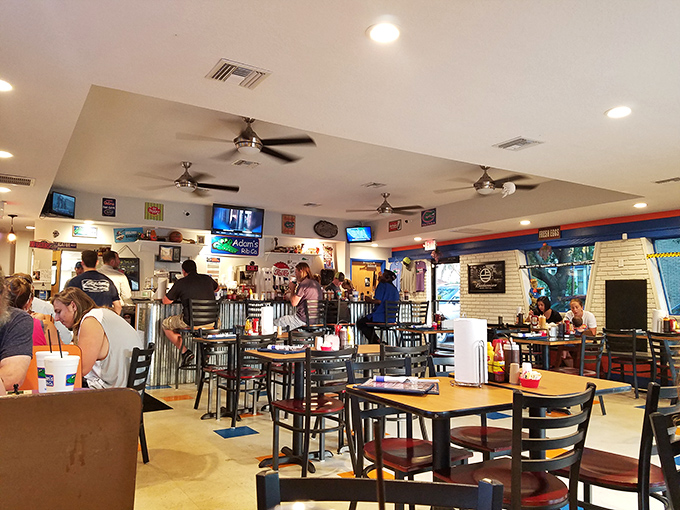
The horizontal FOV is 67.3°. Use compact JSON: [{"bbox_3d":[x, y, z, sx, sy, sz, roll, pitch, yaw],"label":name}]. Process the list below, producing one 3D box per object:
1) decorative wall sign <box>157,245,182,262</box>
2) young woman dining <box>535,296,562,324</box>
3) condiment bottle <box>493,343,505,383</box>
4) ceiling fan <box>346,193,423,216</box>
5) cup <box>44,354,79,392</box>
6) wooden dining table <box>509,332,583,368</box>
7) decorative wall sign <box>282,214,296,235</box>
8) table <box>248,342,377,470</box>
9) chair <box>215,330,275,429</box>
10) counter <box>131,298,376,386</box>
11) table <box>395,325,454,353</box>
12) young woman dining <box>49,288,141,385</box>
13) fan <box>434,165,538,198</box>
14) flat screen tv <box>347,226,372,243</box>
[{"bbox_3d":[-3.057,-0.009,9.194,0.380,0.285,0.035,3,-6,-33],"label":"decorative wall sign"},{"bbox_3d":[2.982,1.200,7.523,0.750,1.180,0.500,2,-6,-27],"label":"young woman dining"},{"bbox_3d":[0.744,0.494,2.391,0.056,0.190,0.052,-2,-5,17],"label":"condiment bottle"},{"bbox_3d":[0.751,-0.799,8.267,1.310,0.380,1.310,-1,-5,5],"label":"ceiling fan"},{"bbox_3d":[-1.006,0.455,1.843,0.115,0.175,0.115,0,-5,0],"label":"cup"},{"bbox_3d":[2.170,1.283,5.467,0.700,0.755,0.700,3,-6,-33],"label":"wooden dining table"},{"bbox_3d":[-1.052,-0.626,10.571,0.307,0.398,0.020,3,-6,-33],"label":"decorative wall sign"},{"bbox_3d":[-0.046,1.106,3.898,1.260,0.750,0.630,3,-6,-33],"label":"table"},{"bbox_3d":[-0.917,1.188,4.995,0.430,0.850,0.470,3,-6,-33],"label":"chair"},{"bbox_3d":[-0.857,1.357,8.479,4.750,1.140,0.750,3,-6,-33],"label":"counter"},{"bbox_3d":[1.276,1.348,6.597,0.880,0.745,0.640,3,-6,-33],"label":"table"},{"bbox_3d":[-1.660,0.858,3.530,0.630,1.240,0.470,0,-5,-3],"label":"young woman dining"},{"bbox_3d":[1.936,-0.997,6.753,1.330,0.380,1.330,3,-6,-33],"label":"fan"},{"bbox_3d":[0.399,-0.411,10.450,0.550,0.330,0.070,-1,7,12],"label":"flat screen tv"}]

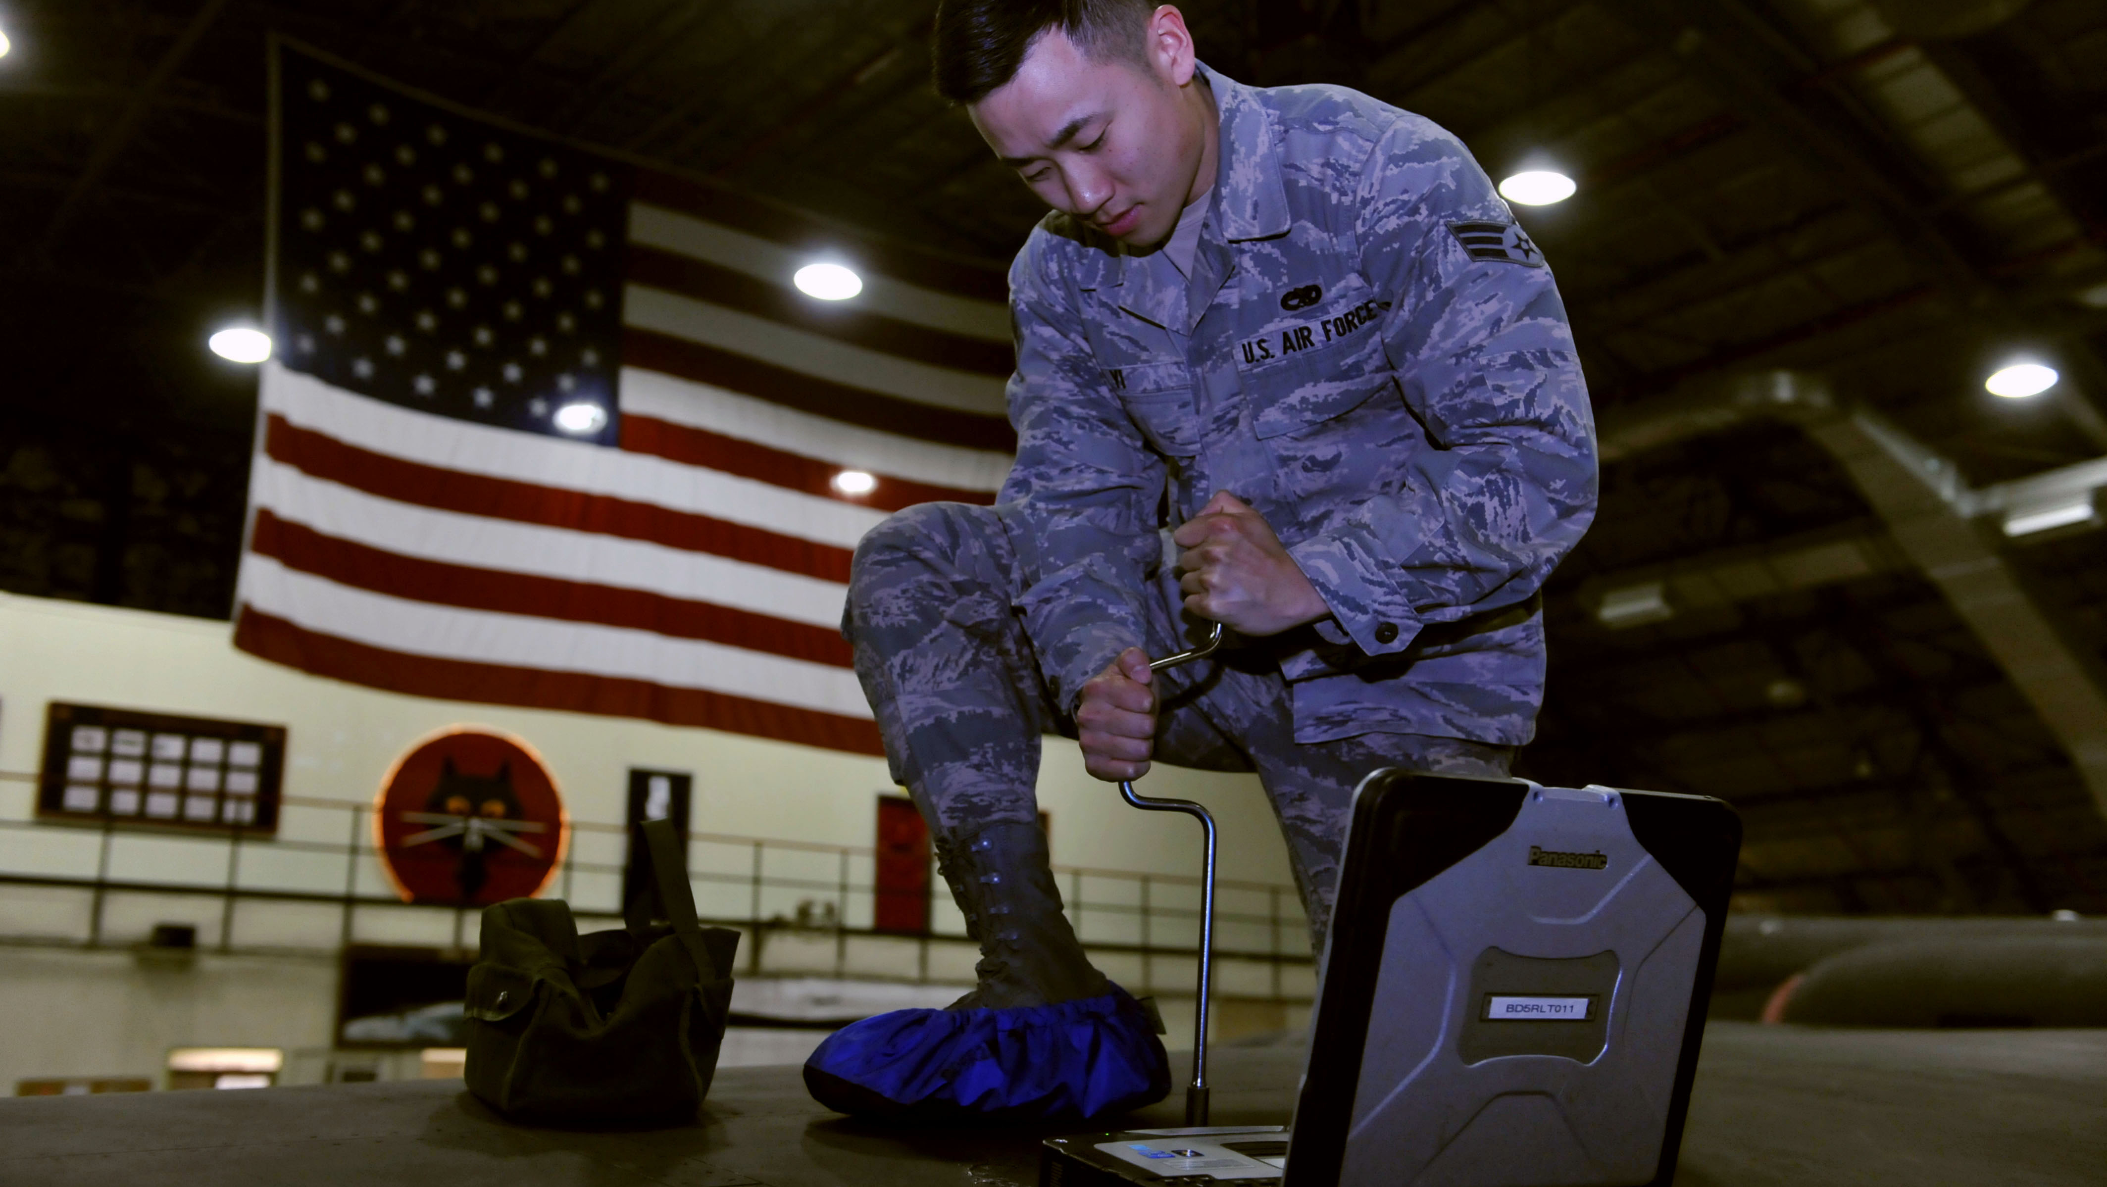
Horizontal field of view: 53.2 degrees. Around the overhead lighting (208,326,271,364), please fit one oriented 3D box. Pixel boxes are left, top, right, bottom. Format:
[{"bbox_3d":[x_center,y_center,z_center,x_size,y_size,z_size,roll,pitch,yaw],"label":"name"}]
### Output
[{"bbox_3d":[-7.846,-2.446,20.410,0.620,0.260,0.620,0,-14,0],"label":"overhead lighting"}]

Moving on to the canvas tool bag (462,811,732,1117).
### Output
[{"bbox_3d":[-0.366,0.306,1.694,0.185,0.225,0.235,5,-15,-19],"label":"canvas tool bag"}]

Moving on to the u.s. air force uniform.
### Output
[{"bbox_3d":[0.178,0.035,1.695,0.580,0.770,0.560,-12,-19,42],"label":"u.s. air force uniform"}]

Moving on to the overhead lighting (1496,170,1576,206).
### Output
[{"bbox_3d":[3.839,-3.262,16.709,0.600,0.260,0.600,0,-14,0],"label":"overhead lighting"}]

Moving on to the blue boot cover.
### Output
[{"bbox_3d":[-0.052,0.373,1.690,0.315,0.110,0.130,10,-16,-33],"label":"blue boot cover"}]

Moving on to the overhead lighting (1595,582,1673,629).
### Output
[{"bbox_3d":[6.072,0.120,22.000,0.300,0.310,0.780,10,-17,-34],"label":"overhead lighting"}]

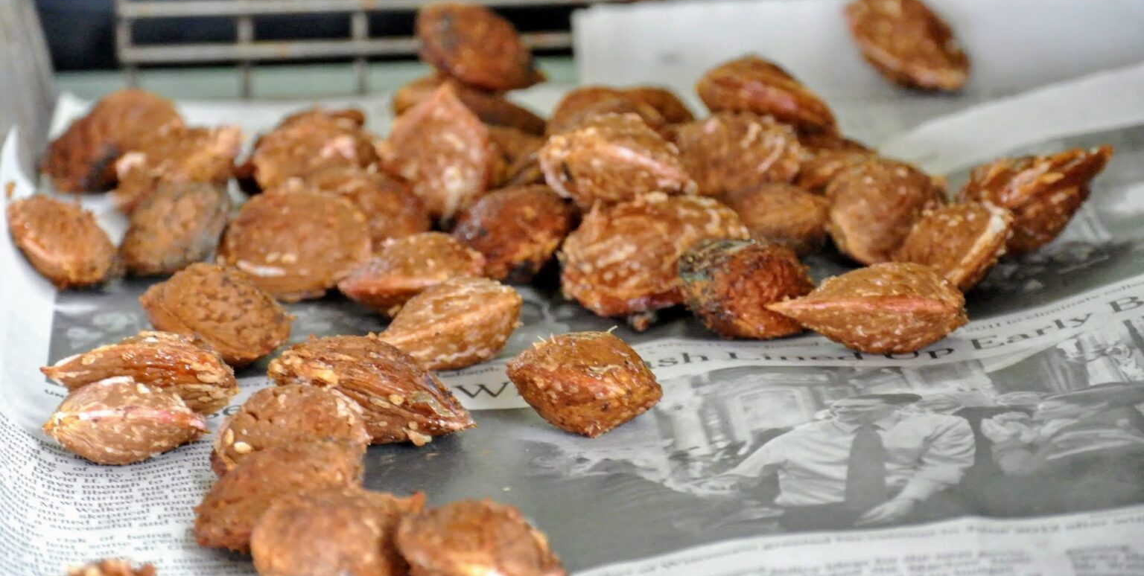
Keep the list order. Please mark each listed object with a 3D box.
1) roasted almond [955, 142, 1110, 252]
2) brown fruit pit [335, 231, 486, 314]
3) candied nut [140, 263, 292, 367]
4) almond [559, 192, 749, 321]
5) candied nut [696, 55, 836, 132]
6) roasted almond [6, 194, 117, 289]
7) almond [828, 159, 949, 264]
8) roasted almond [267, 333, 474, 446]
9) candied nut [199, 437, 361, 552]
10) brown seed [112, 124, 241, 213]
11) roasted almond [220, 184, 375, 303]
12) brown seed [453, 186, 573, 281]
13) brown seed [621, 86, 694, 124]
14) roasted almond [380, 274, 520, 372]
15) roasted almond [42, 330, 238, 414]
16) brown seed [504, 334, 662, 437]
[{"bbox_3d":[0.088,-0.017,1.043,0.032,0.016,0.022,-30,27,-16],"label":"roasted almond"},{"bbox_3d":[-0.033,-0.003,1.140,0.032,0.017,0.025,-9,18,-23],"label":"brown fruit pit"},{"bbox_3d":[-0.068,0.005,1.044,0.030,0.018,0.024,10,29,23],"label":"candied nut"},{"bbox_3d":[0.015,-0.006,1.022,0.036,0.018,0.026,-9,54,-9],"label":"almond"},{"bbox_3d":[0.039,-0.039,1.093,0.029,0.014,0.021,18,23,16],"label":"candied nut"},{"bbox_3d":[-0.108,-0.010,1.160,0.022,0.018,0.029,-12,32,-39],"label":"roasted almond"},{"bbox_3d":[0.068,-0.016,1.180,0.025,0.019,0.033,10,29,15],"label":"almond"},{"bbox_3d":[-0.037,0.019,1.010,0.041,0.018,0.025,10,29,23],"label":"roasted almond"},{"bbox_3d":[-0.051,0.037,0.966,0.031,0.017,0.024,-10,39,-23],"label":"candied nut"},{"bbox_3d":[-0.086,-0.026,1.195,0.031,0.018,0.024,-19,27,-25],"label":"brown seed"},{"bbox_3d":[-0.055,-0.009,1.074,0.030,0.018,0.027,0,42,0],"label":"roasted almond"},{"bbox_3d":[-0.013,-0.012,1.165,0.024,0.019,0.032,16,29,36],"label":"brown seed"},{"bbox_3d":[0.012,-0.033,1.140,0.027,0.017,0.024,6,28,14],"label":"brown seed"},{"bbox_3d":[-0.023,0.007,1.042,0.029,0.017,0.022,-11,30,-26],"label":"roasted almond"},{"bbox_3d":[-0.083,0.016,1.053,0.038,0.015,0.020,5,27,10],"label":"roasted almond"},{"bbox_3d":[0.003,0.019,1.085,0.032,0.019,0.025,8,22,20],"label":"brown seed"}]

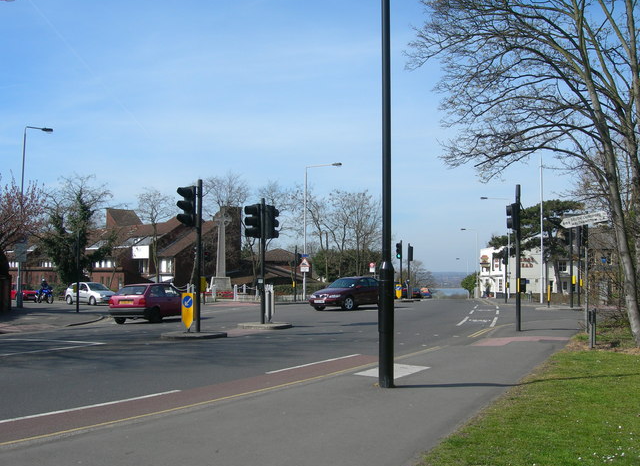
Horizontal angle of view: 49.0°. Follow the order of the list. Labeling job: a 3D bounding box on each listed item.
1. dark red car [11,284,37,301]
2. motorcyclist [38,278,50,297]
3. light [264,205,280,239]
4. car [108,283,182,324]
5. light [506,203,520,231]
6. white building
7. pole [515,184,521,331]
[{"bbox_3d":[-21.919,4.291,50.000,3.800,1.380,1.650,-1,-3,25],"label":"dark red car"},{"bbox_3d":[-17.664,3.638,45.000,0.800,1.400,0.650,-2,-4,35],"label":"motorcyclist"},{"bbox_3d":[-1.524,-0.348,22.450,0.330,1.050,0.400,-2,-4,41],"label":"light"},{"bbox_3d":[-5.830,2.470,25.002,1.580,1.360,3.700,-1,-3,20],"label":"car"},{"bbox_3d":[5.258,-0.435,19.100,0.320,0.700,0.300,-2,-4,30],"label":"light"},{"bbox_3d":[28.600,5.199,96.360,10.200,7.200,13.000,0,-3,0],"label":"white building"},{"bbox_3d":[5.440,0.695,19.309,0.120,4.000,0.120,0,-3,0],"label":"pole"}]

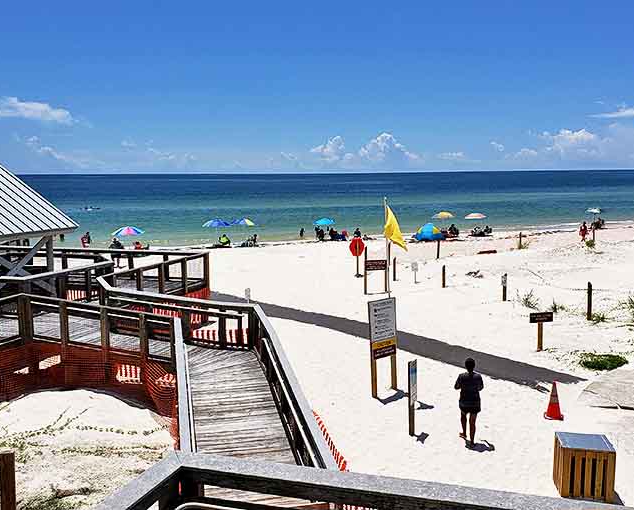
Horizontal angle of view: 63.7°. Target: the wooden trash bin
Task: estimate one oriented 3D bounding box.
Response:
[{"bbox_3d":[4.374,3.480,8.399,0.765,0.886,0.493,1,9,10],"label":"wooden trash bin"}]

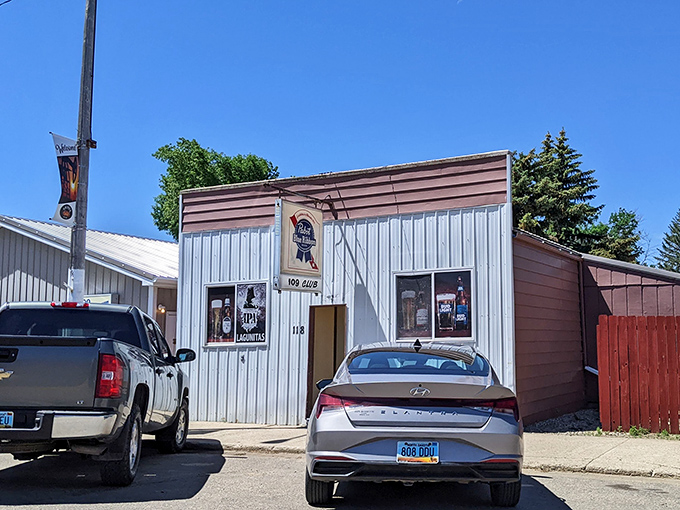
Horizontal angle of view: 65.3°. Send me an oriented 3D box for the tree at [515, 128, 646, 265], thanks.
[{"bbox_3d":[10.765,-0.292,24.314,6.500,11.330,6.300,1,-8,0],"label":"tree"}]

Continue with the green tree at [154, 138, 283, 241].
[{"bbox_3d":[-5.484,-0.054,22.232,6.300,9.900,6.000,1,-8,0],"label":"green tree"}]

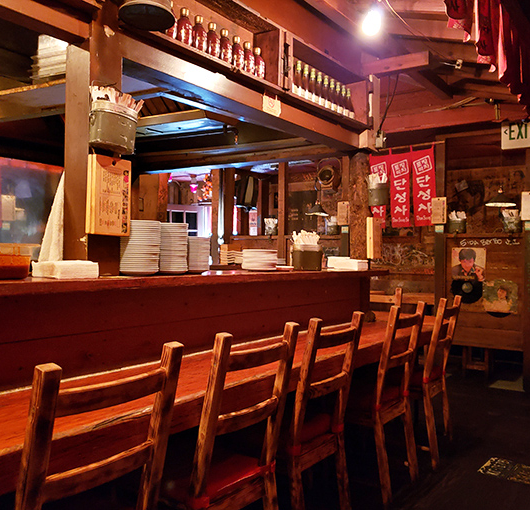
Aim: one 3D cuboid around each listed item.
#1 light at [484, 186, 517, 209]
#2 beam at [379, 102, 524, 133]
[{"bbox_3d":[2.425,-0.596,5.243,0.290,0.200,0.290,0,0,30],"label":"light"},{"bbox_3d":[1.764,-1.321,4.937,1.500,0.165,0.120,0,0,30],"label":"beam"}]

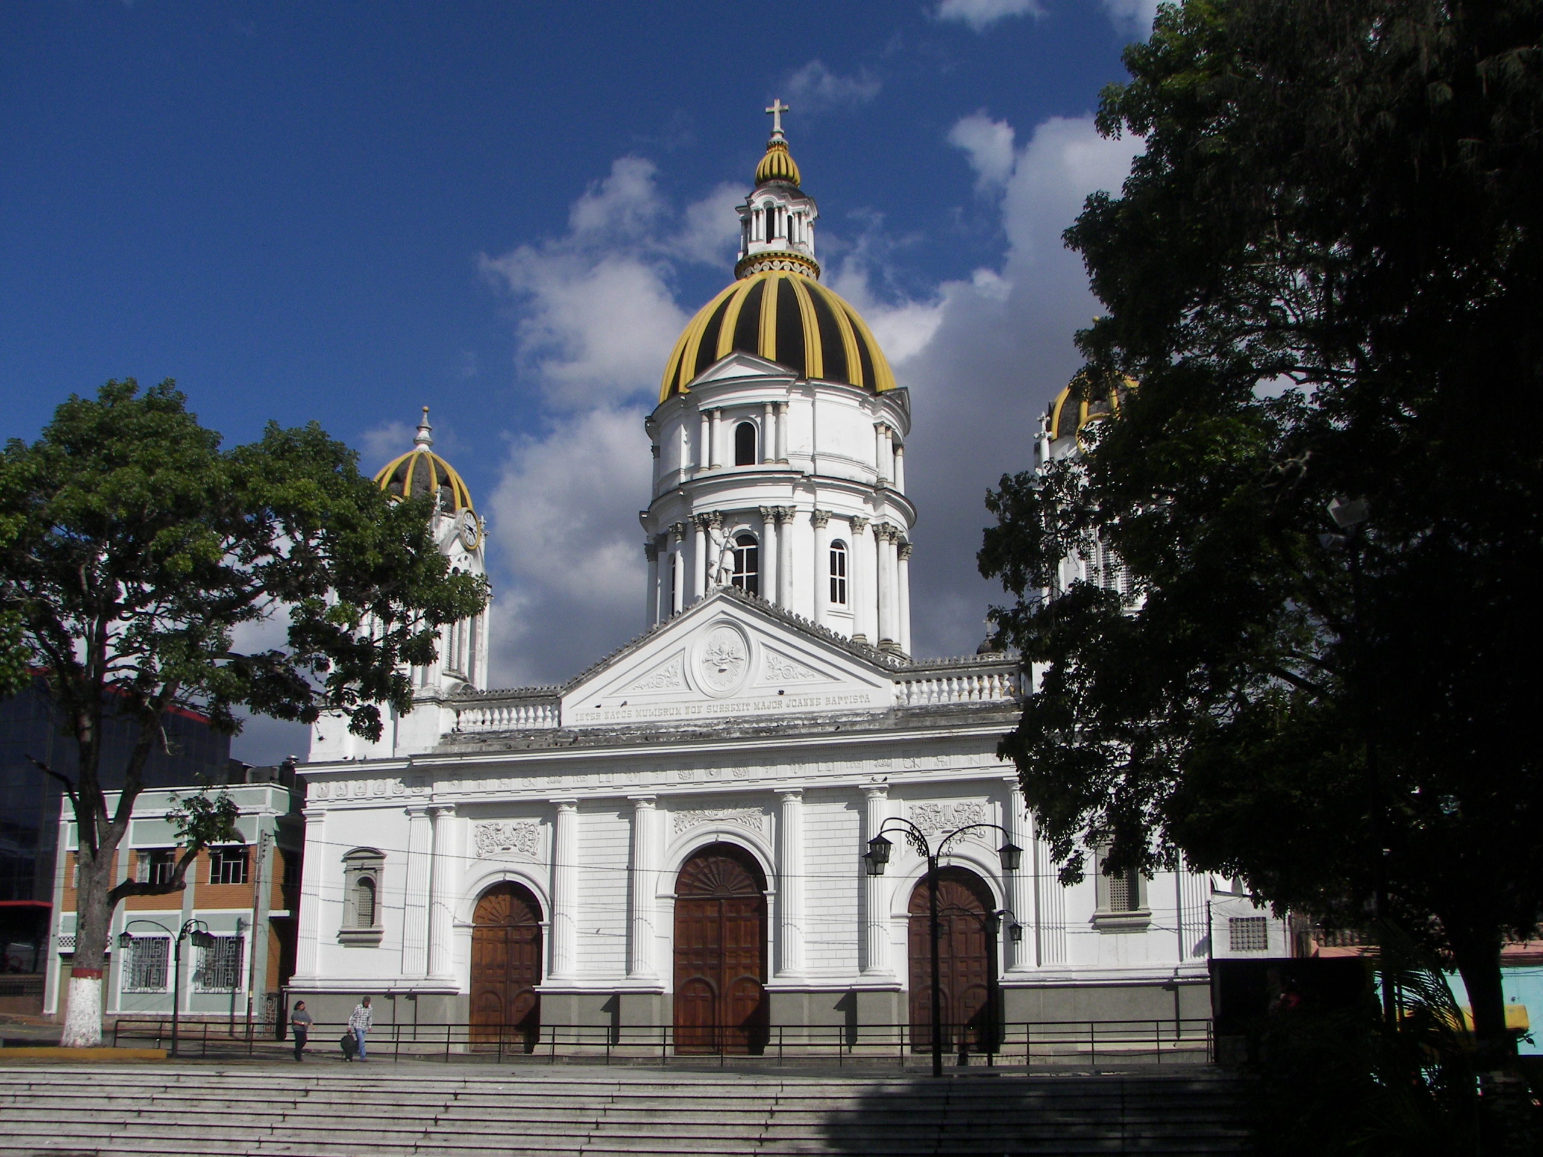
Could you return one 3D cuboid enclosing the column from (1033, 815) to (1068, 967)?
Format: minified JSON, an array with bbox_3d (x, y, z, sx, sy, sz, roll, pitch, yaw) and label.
[{"bbox_3d":[8.198,8.640,47.392,0.880,5.530,0.500,-5,-17,17],"label":"column"}]

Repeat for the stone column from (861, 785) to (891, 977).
[{"bbox_3d":[2.781,8.008,42.637,0.740,5.008,0.620,-5,-16,16],"label":"stone column"}]

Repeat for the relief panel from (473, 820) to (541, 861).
[{"bbox_3d":[-8.133,8.096,49.537,2.267,1.165,0.100,-5,-17,16],"label":"relief panel"}]

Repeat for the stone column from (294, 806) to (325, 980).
[{"bbox_3d":[-13.590,9.263,47.333,0.780,5.008,0.500,-5,-16,16],"label":"stone column"}]

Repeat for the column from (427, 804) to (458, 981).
[{"bbox_3d":[-9.425,9.023,46.096,0.740,5.008,0.620,-5,-16,16],"label":"column"}]

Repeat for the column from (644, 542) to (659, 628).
[{"bbox_3d":[-4.109,0.823,54.743,0.500,4.360,0.500,-5,-17,16],"label":"column"}]

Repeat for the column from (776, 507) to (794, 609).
[{"bbox_3d":[0.547,-0.265,55.121,0.550,4.600,0.550,-5,-17,17],"label":"column"}]

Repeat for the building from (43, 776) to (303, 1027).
[{"bbox_3d":[-20.078,12.509,59.425,9.000,8.250,8.500,-5,-17,17],"label":"building"}]

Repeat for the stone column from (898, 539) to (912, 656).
[{"bbox_3d":[4.977,0.922,59.188,0.550,4.600,0.550,-5,-17,17],"label":"stone column"}]

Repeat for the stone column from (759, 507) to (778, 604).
[{"bbox_3d":[-0.073,-0.259,55.134,0.550,4.600,0.550,-5,-17,17],"label":"stone column"}]

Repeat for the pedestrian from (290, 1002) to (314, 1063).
[{"bbox_3d":[-12.461,12.009,42.600,0.500,1.570,0.500,-6,-16,19],"label":"pedestrian"}]

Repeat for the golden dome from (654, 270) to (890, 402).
[{"bbox_3d":[0.267,-7.809,54.795,8.050,4.845,8.050,0,-15,0],"label":"golden dome"}]

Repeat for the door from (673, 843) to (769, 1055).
[{"bbox_3d":[-1.453,10.831,47.080,2.883,5.979,0.150,-5,-17,16],"label":"door"}]

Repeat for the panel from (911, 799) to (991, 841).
[{"bbox_3d":[5.078,6.909,45.623,2.308,1.059,0.100,-5,-17,16],"label":"panel"}]

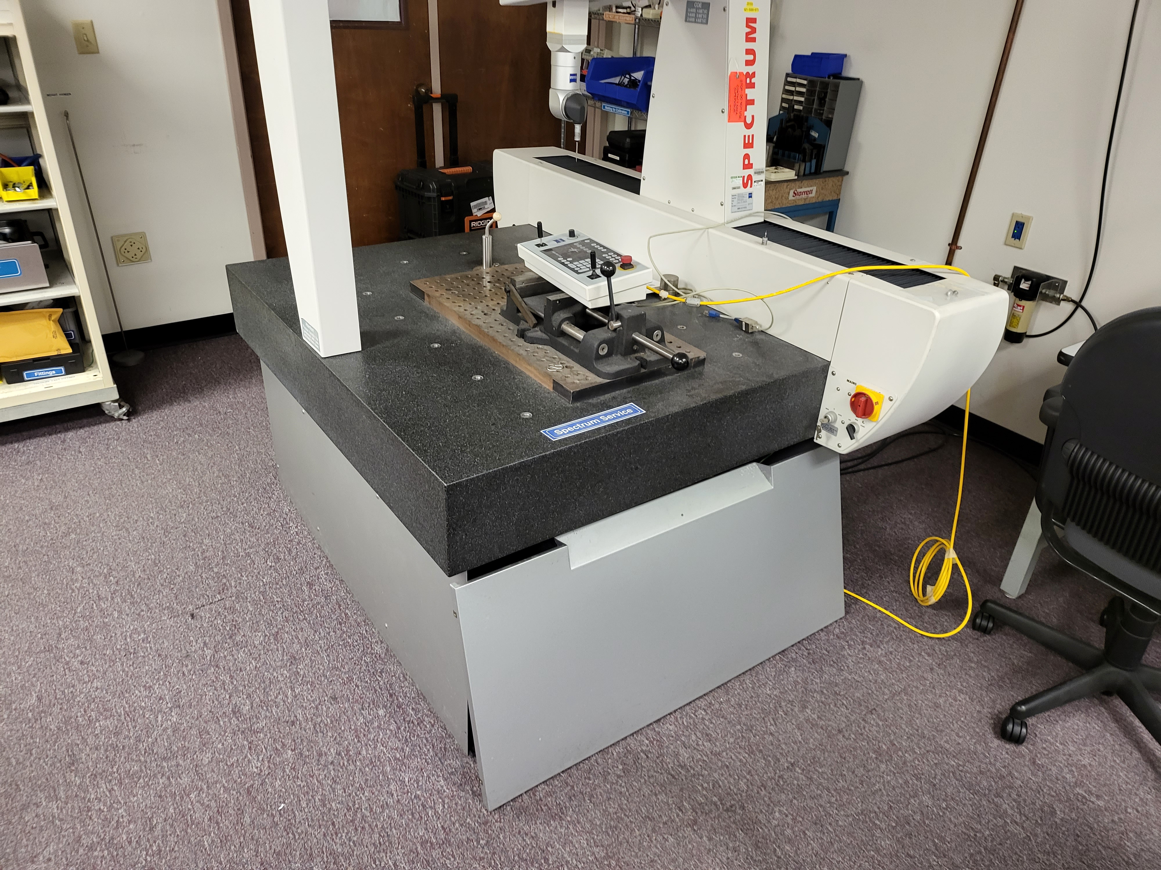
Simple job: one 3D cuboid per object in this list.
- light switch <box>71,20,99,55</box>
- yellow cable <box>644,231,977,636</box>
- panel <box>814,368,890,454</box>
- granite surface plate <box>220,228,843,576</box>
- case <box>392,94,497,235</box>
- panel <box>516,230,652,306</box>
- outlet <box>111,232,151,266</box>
[{"bbox_3d":[-1.786,-1.438,2.909,0.069,0.114,0.016,-17,36,-32],"label":"light switch"},{"bbox_3d":[0.637,0.026,2.082,1.019,0.970,0.267,6,30,5],"label":"yellow cable"},{"bbox_3d":[0.627,-0.032,1.901,0.050,0.210,0.183,-17,36,-32],"label":"panel"},{"bbox_3d":[-0.192,-0.244,2.171,1.068,0.206,1.327,-17,36,-32],"label":"granite surface plate"},{"bbox_3d":[-0.570,-1.125,3.937,0.495,0.999,0.376,-17,36,-32],"label":"case"},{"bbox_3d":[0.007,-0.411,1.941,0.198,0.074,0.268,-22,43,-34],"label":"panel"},{"bbox_3d":[-1.833,-0.759,3.291,0.123,0.123,0.014,-17,36,-32],"label":"outlet"}]

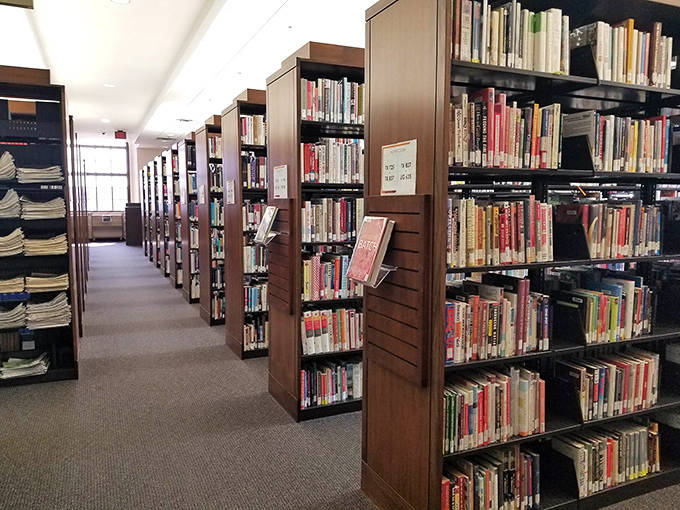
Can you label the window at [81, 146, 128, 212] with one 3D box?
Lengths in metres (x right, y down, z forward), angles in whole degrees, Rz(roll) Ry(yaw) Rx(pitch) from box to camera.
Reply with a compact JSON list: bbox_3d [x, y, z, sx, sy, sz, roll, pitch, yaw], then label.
[{"bbox_3d":[-8.816,-2.849,19.205,1.665,2.478,0.150,-2,6,-25],"label":"window"}]

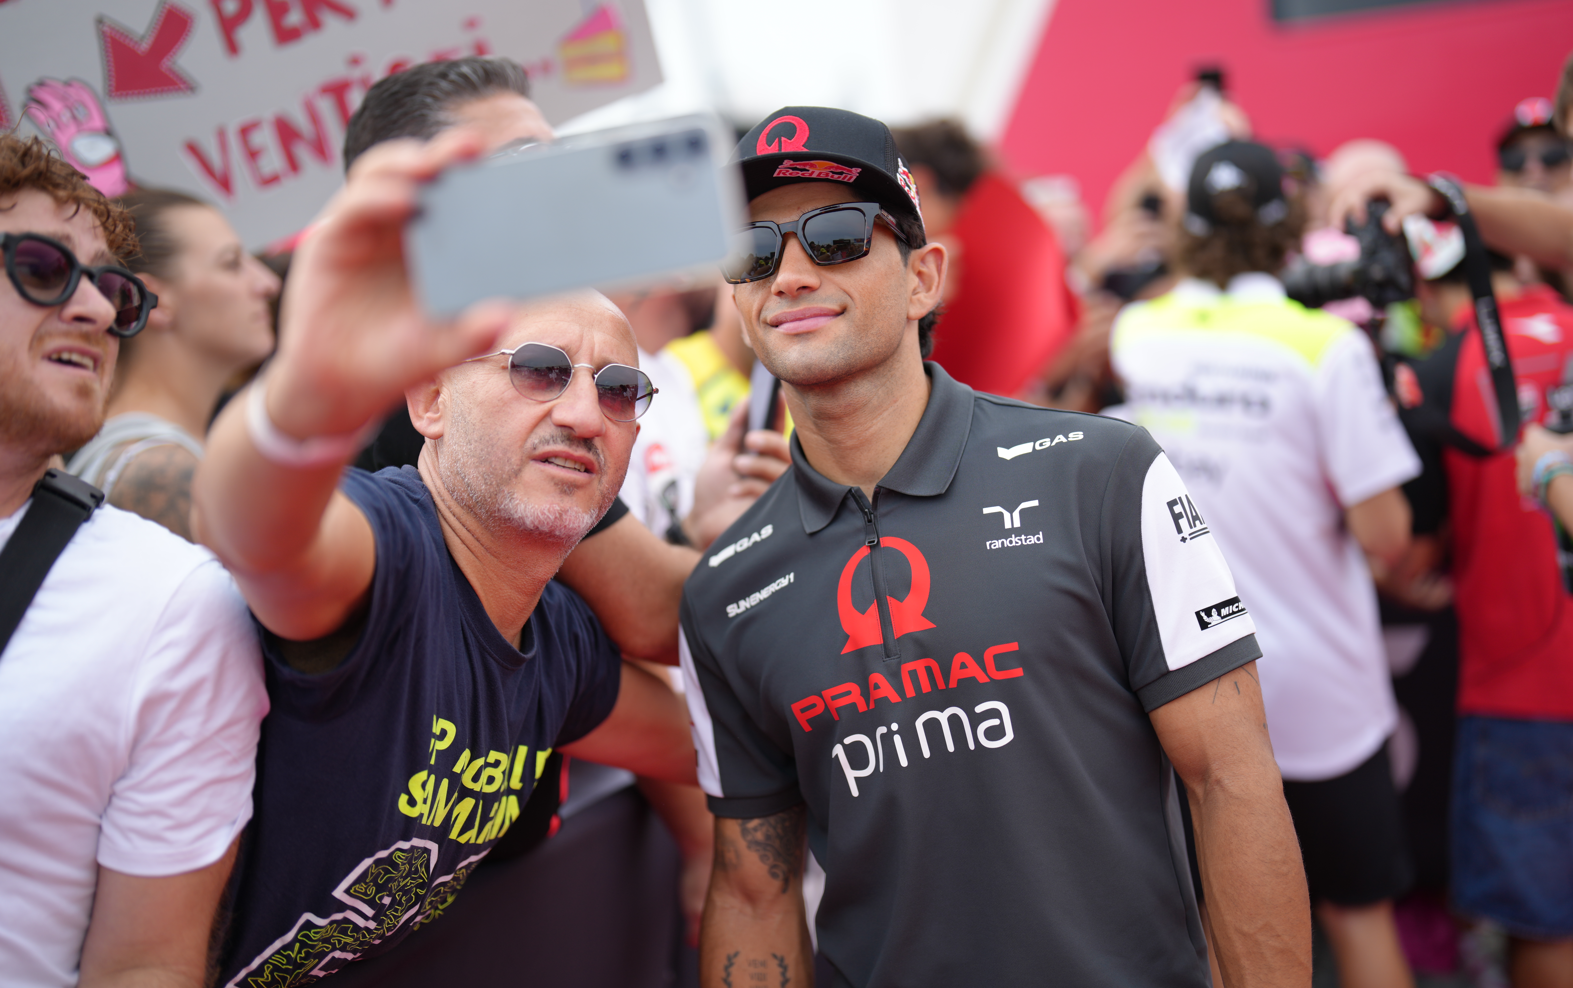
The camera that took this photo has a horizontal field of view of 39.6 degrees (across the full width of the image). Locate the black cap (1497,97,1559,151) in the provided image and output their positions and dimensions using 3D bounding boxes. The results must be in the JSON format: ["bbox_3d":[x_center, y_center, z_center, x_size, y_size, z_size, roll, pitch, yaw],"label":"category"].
[{"bbox_3d":[1.629,-0.801,4.750,0.175,0.120,0.265,-3,6,19],"label":"black cap"}]

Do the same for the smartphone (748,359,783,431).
[{"bbox_3d":[-0.023,-0.084,2.080,0.009,0.152,0.074,11,3,-17],"label":"smartphone"}]

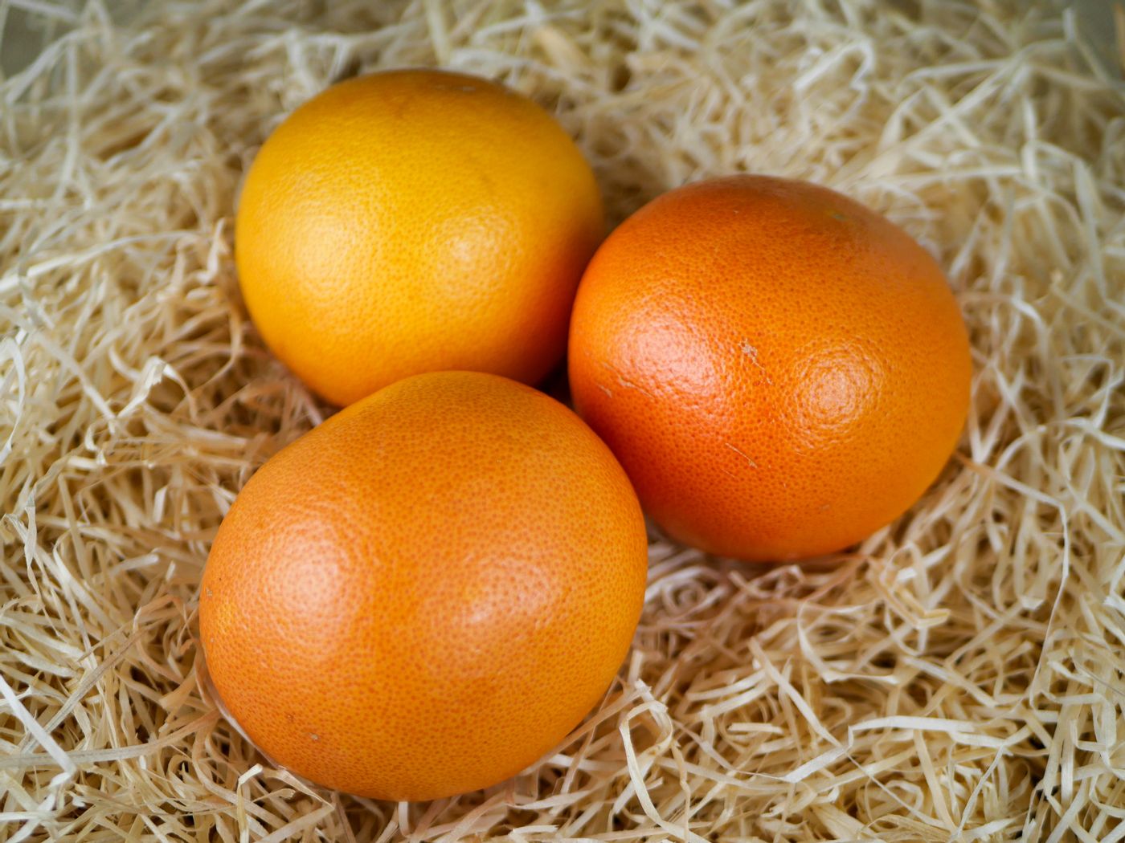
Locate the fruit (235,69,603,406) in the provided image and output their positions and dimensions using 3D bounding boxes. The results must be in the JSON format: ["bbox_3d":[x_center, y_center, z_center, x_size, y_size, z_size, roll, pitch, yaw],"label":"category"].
[{"bbox_3d":[-0.039,-0.049,0.448,0.102,0.096,0.101,0,52,0],"label":"fruit"}]

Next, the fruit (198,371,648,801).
[{"bbox_3d":[-0.033,0.039,0.385,0.106,0.100,0.103,0,52,0],"label":"fruit"}]

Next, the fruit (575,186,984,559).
[{"bbox_3d":[0.053,-0.014,0.419,0.104,0.099,0.102,0,52,0],"label":"fruit"}]

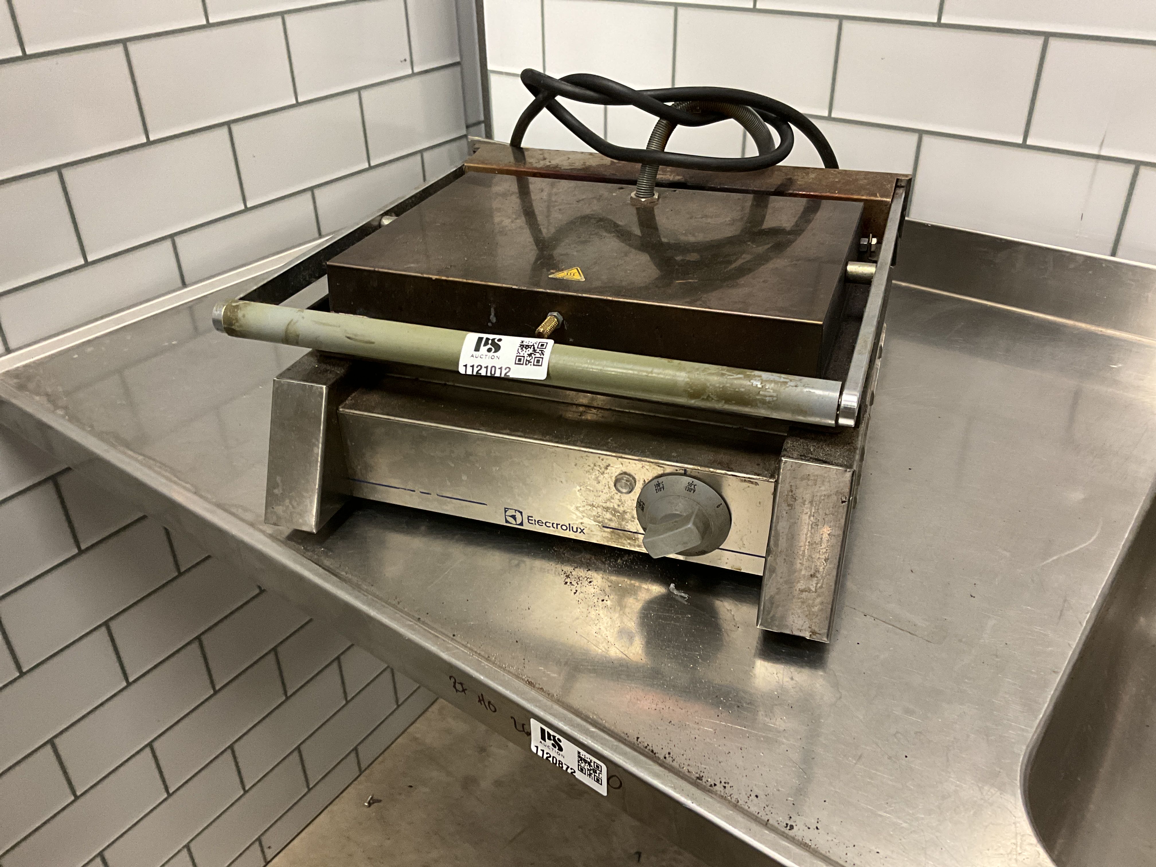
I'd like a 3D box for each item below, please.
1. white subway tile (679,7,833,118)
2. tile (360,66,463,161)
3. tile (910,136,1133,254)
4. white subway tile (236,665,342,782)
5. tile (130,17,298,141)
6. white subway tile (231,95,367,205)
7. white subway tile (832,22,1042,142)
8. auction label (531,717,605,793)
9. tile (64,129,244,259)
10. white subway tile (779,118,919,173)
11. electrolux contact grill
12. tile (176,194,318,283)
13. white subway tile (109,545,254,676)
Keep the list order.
[{"bbox_3d":[0.196,-0.417,1.082,0.200,0.098,0.010,21,38,33],"label":"white subway tile"},{"bbox_3d":[-0.223,-0.438,1.322,0.010,0.098,0.200,18,36,29],"label":"tile"},{"bbox_3d":[0.437,-0.237,0.970,0.200,0.098,0.010,21,38,33],"label":"tile"},{"bbox_3d":[-0.428,0.430,1.446,0.010,0.097,0.198,18,36,29],"label":"white subway tile"},{"bbox_3d":[-0.394,-0.390,1.054,0.010,0.097,0.198,18,36,29],"label":"tile"},{"bbox_3d":[-0.335,-0.348,1.177,0.010,0.097,0.198,18,36,29],"label":"white subway tile"},{"bbox_3d":[0.355,-0.355,0.972,0.200,0.098,0.010,21,38,33],"label":"white subway tile"},{"bbox_3d":[-0.005,0.179,0.536,0.052,0.025,0.001,21,38,32],"label":"auction label"},{"bbox_3d":[-0.449,-0.261,1.037,0.010,0.098,0.200,18,36,29],"label":"tile"},{"bbox_3d":[0.278,-0.299,1.079,0.200,0.098,0.010,21,38,33],"label":"white subway tile"},{"bbox_3d":[0.025,-0.105,0.715,0.394,0.263,0.418,9,32,17],"label":"electrolux contact grill"},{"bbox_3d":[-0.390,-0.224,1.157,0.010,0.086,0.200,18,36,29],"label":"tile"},{"bbox_3d":[-0.492,0.216,1.219,0.010,0.097,0.198,18,36,29],"label":"white subway tile"}]

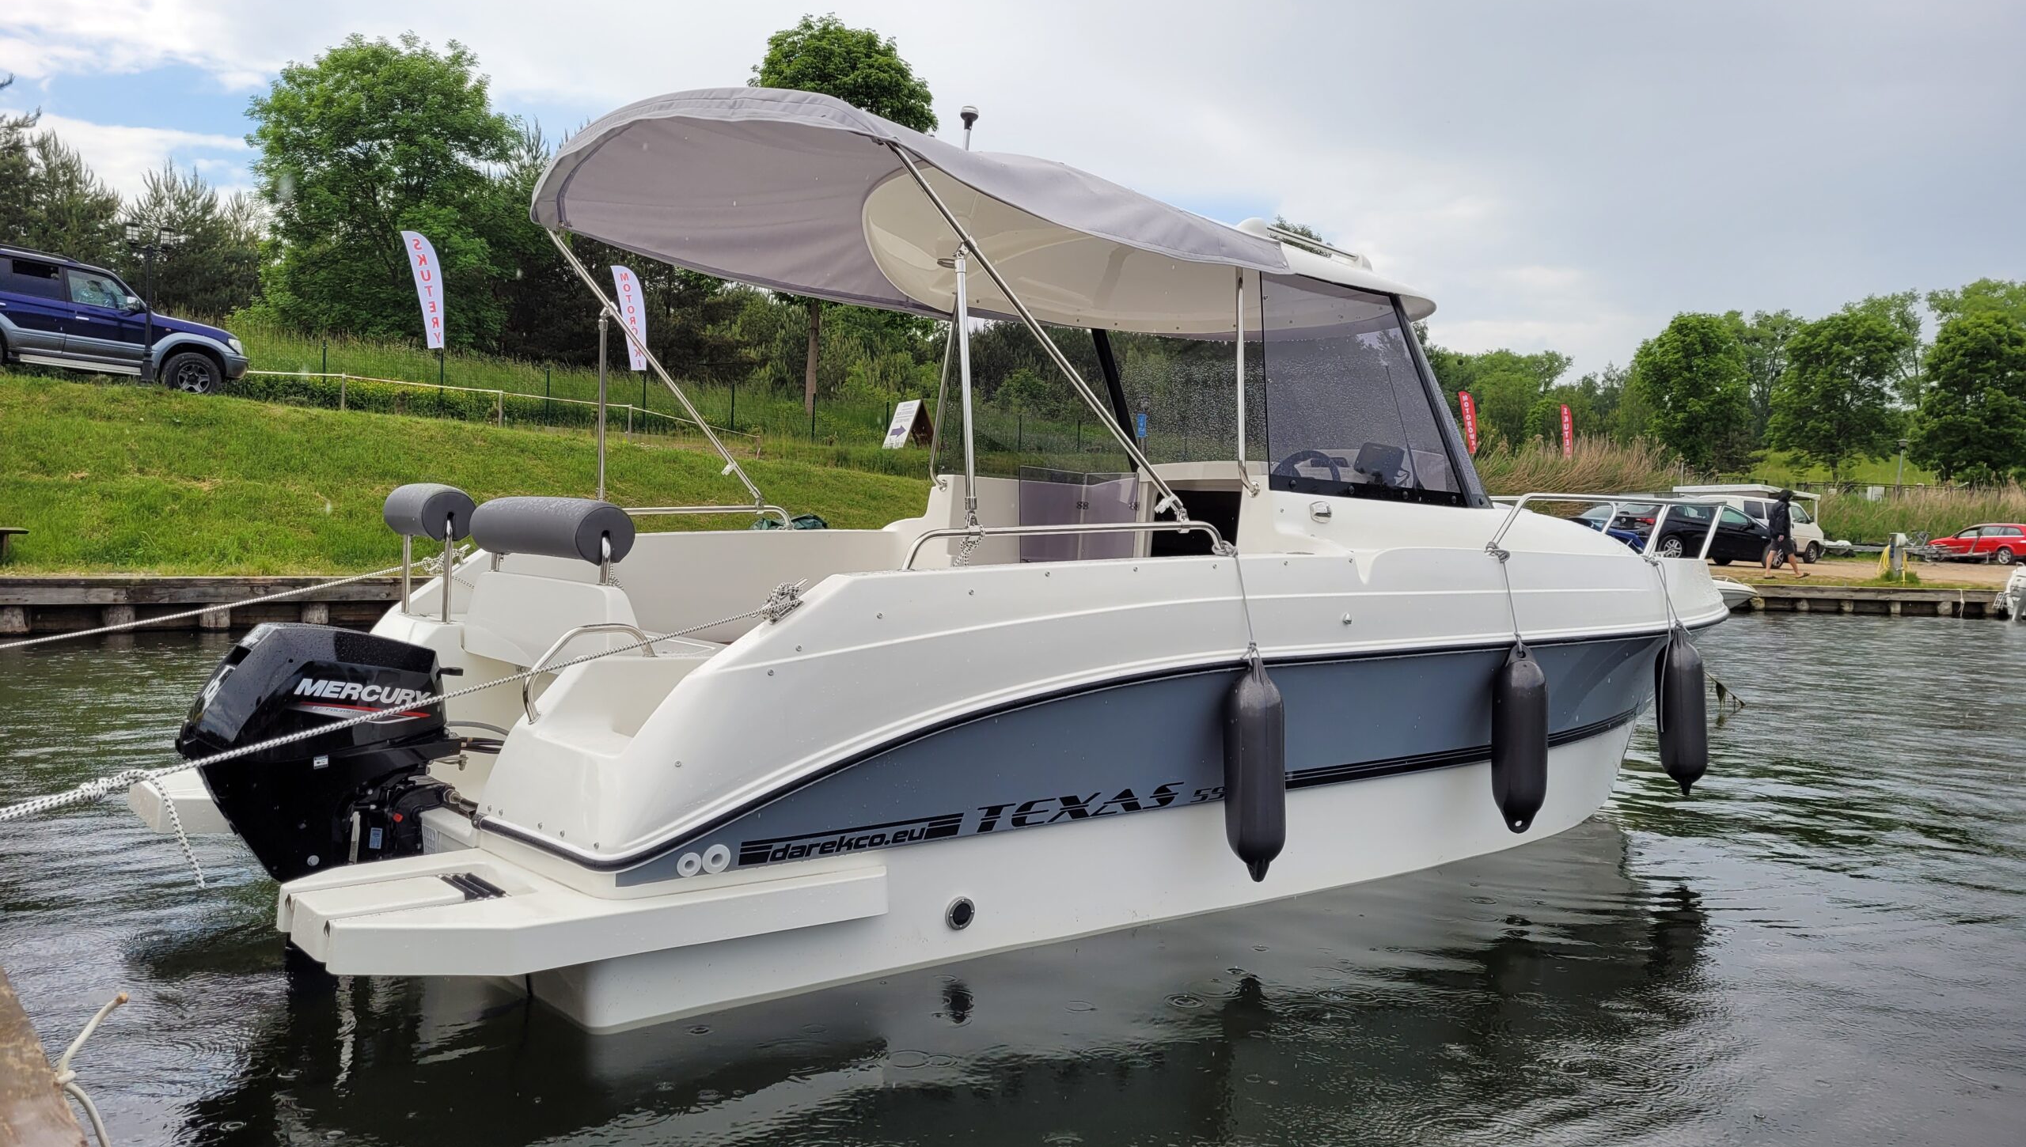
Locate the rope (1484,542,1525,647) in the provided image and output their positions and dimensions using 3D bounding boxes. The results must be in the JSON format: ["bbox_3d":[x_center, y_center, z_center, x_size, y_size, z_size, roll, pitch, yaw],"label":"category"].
[{"bbox_3d":[1.530,0.065,4.730,0.090,0.310,0.140,0,2,-38],"label":"rope"}]

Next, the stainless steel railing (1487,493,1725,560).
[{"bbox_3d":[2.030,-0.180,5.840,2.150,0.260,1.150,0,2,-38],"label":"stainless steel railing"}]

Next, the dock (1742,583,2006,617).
[{"bbox_3d":[13.700,0.420,24.300,4.400,0.520,0.600,1,1,10],"label":"dock"}]

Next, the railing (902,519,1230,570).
[{"bbox_3d":[0.165,-0.070,3.770,1.060,0.130,0.050,0,2,-38],"label":"railing"}]

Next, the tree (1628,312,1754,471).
[{"bbox_3d":[35.600,-9.400,80.000,6.800,9.000,6.500,1,1,0],"label":"tree"}]

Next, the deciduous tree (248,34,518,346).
[{"bbox_3d":[-17.700,-10.600,43.000,7.600,9.200,7.200,1,1,0],"label":"deciduous tree"}]

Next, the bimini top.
[{"bbox_3d":[-0.030,-1.150,5.040,2.450,0.570,2.100,0,2,-38],"label":"bimini top"}]

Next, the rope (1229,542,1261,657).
[{"bbox_3d":[0.610,0.067,4.020,0.060,0.310,0.100,0,2,-38],"label":"rope"}]

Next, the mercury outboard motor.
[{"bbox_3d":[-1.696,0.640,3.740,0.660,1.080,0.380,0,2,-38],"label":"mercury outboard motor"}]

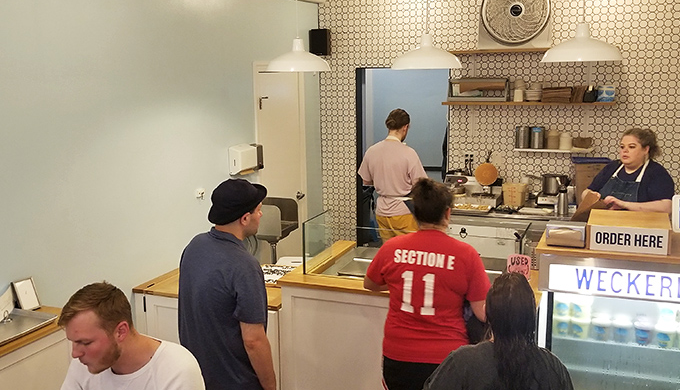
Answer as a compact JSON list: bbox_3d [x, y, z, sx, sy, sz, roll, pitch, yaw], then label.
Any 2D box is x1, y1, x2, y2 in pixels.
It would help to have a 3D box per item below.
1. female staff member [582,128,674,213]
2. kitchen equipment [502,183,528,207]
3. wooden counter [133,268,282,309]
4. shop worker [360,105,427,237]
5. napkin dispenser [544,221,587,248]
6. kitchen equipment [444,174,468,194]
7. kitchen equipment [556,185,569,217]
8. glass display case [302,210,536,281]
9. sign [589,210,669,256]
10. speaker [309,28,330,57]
[{"bbox_3d":[1.768,0.412,3.191,0.550,1.640,0.430,9,13,42],"label":"female staff member"},{"bbox_3d":[1.417,-0.004,4.122,0.185,0.185,0.185,3,10,18],"label":"kitchen equipment"},{"bbox_3d":[-0.723,0.558,3.267,1.020,0.060,0.530,3,10,18],"label":"wooden counter"},{"bbox_3d":[0.397,0.221,3.903,0.500,1.740,0.400,3,10,18],"label":"shop worker"},{"bbox_3d":[1.168,0.204,2.639,0.175,0.115,0.140,3,10,18],"label":"napkin dispenser"},{"bbox_3d":[0.964,-0.087,4.226,0.200,0.170,0.240,3,10,18],"label":"kitchen equipment"},{"bbox_3d":[1.637,0.041,3.757,0.085,0.245,0.085,3,10,18],"label":"kitchen equipment"},{"bbox_3d":[0.464,0.338,3.164,1.280,0.330,0.470,3,10,18],"label":"glass display case"},{"bbox_3d":[1.466,0.189,2.611,0.350,0.140,0.340,3,10,18],"label":"sign"},{"bbox_3d":[-0.182,-1.351,4.525,0.160,0.225,0.160,1,10,6],"label":"speaker"}]

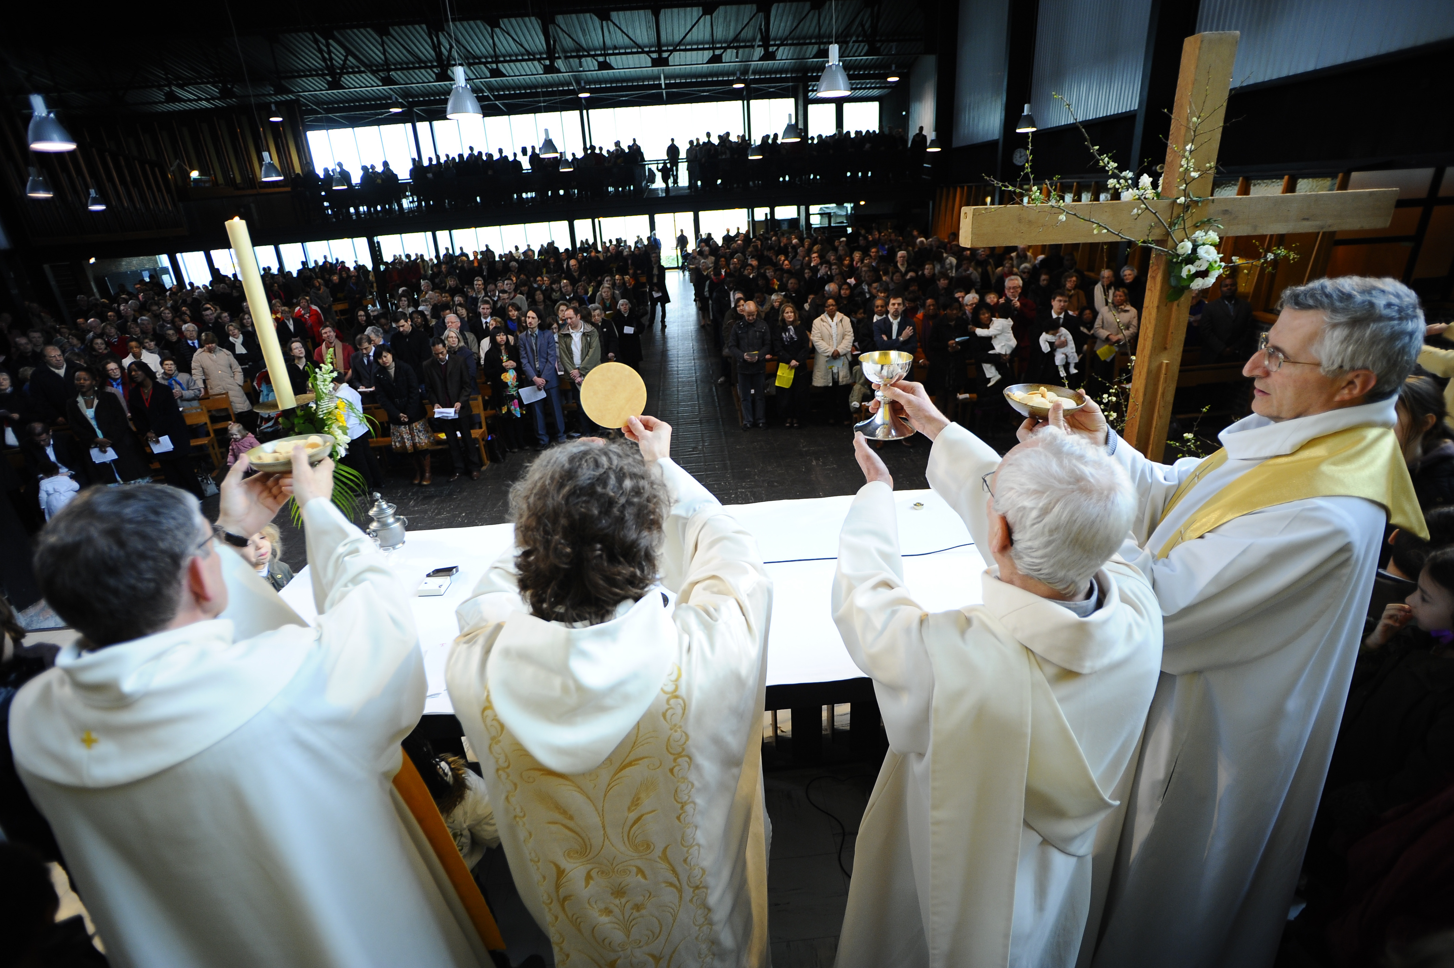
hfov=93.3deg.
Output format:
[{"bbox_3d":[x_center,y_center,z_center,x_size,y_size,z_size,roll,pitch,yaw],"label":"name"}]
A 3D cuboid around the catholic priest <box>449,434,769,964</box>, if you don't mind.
[{"bbox_3d":[-0.158,0.694,1.488,0.560,1.730,0.650,-4,22,-1],"label":"catholic priest"}]

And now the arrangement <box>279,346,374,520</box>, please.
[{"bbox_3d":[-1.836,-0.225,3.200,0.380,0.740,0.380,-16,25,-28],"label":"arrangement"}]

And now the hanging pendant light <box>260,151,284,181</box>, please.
[{"bbox_3d":[-10.868,-7.539,16.300,0.440,0.590,0.440,-3,22,0],"label":"hanging pendant light"}]

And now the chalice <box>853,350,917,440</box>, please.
[{"bbox_3d":[0.340,-0.193,1.470,0.133,0.165,0.133,-3,22,0],"label":"chalice"}]

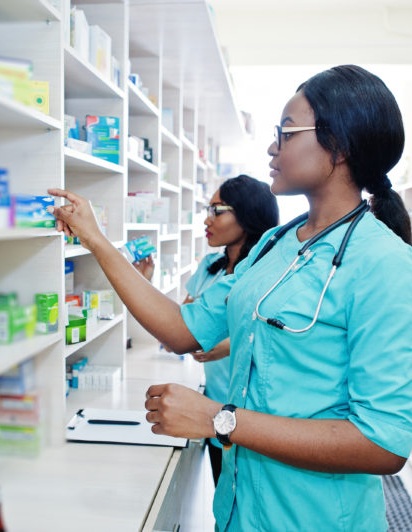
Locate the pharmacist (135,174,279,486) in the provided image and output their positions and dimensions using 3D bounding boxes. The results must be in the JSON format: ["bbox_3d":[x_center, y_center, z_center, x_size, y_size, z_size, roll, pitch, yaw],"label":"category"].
[{"bbox_3d":[-0.017,0.474,1.811,0.450,1.570,0.450,0,5,-18],"label":"pharmacist"}]

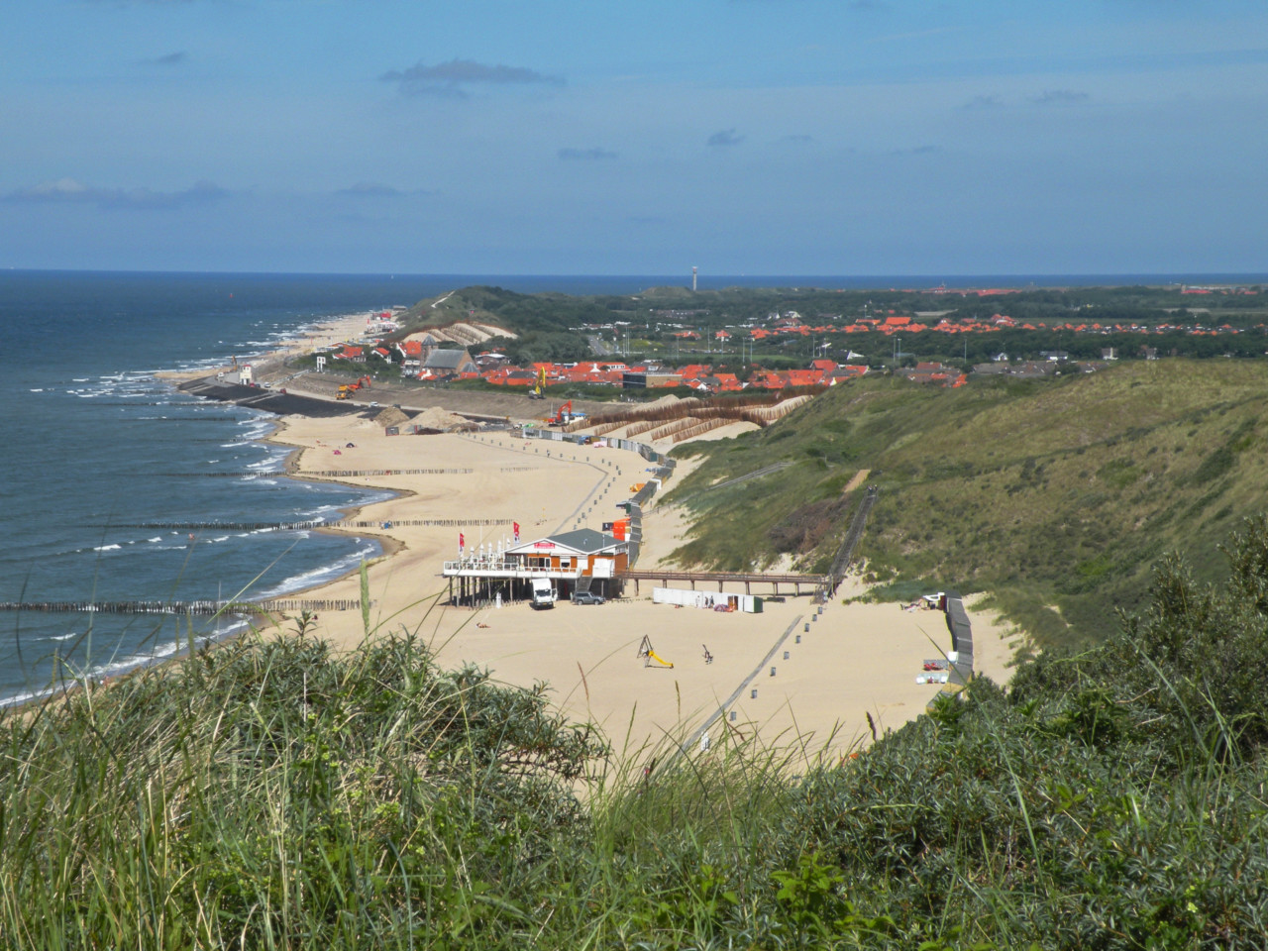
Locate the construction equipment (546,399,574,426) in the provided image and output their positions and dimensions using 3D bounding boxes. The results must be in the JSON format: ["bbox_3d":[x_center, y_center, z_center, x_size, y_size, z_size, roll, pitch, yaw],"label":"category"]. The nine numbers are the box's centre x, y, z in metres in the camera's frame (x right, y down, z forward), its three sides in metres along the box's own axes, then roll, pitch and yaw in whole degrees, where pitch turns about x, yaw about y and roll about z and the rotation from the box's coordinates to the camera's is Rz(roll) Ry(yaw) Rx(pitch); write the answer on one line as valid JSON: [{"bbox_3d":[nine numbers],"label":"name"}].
[{"bbox_3d":[-18.793,-15.929,1040.000,7.500,6.600,3.000,2,4,36],"label":"construction equipment"}]

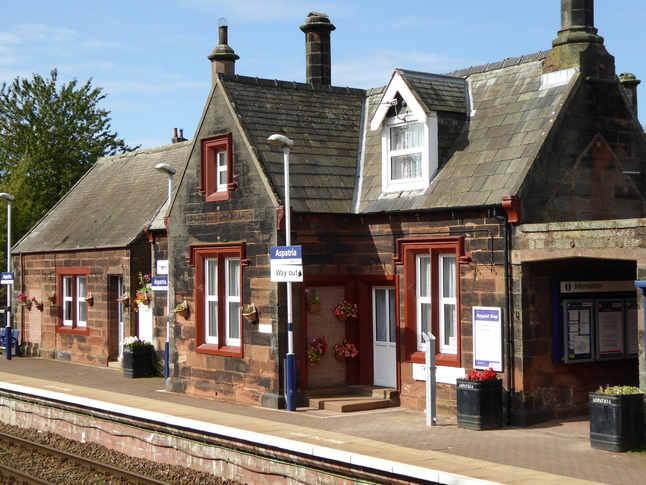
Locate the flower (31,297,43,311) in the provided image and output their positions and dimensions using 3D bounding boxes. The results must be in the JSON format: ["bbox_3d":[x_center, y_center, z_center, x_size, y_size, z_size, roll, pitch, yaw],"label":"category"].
[{"bbox_3d":[-9.244,1.987,34.331,0.270,0.400,0.300,1,-2,-38],"label":"flower"}]

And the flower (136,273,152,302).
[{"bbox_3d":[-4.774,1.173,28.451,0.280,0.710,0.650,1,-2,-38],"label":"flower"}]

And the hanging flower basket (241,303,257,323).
[{"bbox_3d":[-1.524,1.415,21.579,0.230,0.400,0.300,1,-2,-38],"label":"hanging flower basket"}]

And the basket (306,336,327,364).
[{"bbox_3d":[-0.137,2.165,21.391,0.340,0.560,0.250,1,-2,-38],"label":"basket"}]

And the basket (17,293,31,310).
[{"bbox_3d":[-9.861,1.941,35.089,0.320,0.570,0.350,1,-2,-38],"label":"basket"}]

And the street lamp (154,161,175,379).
[{"bbox_3d":[-3.722,0.764,25.063,0.520,5.330,0.260,1,-2,-38],"label":"street lamp"}]

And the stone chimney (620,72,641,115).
[{"bbox_3d":[9.177,-4.464,32.096,0.820,1.400,0.820,1,-2,-38],"label":"stone chimney"}]

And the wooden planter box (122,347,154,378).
[{"bbox_3d":[-4.857,3.112,27.804,0.580,0.820,0.580,1,-2,-38],"label":"wooden planter box"}]

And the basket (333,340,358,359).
[{"bbox_3d":[0.459,2.199,21.693,0.430,0.410,0.360,1,-2,-38],"label":"basket"}]

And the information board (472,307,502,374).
[{"bbox_3d":[2.920,1.697,18.755,0.060,1.105,0.695,1,-2,-38],"label":"information board"}]

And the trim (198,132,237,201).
[{"bbox_3d":[-2.231,-1.561,22.411,0.220,1.400,1.300,1,-2,-38],"label":"trim"}]

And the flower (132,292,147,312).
[{"bbox_3d":[-4.883,1.598,28.390,0.300,0.500,0.400,1,-2,-38],"label":"flower"}]

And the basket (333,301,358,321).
[{"bbox_3d":[0.459,1.391,21.720,0.430,0.380,0.360,1,-2,-38],"label":"basket"}]

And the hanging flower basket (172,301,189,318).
[{"bbox_3d":[-3.117,1.472,23.316,0.250,0.390,0.320,1,-2,-38],"label":"hanging flower basket"}]

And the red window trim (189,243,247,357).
[{"bbox_3d":[-2.226,1.211,22.719,0.250,2.390,2.230,1,-2,-38],"label":"red window trim"}]

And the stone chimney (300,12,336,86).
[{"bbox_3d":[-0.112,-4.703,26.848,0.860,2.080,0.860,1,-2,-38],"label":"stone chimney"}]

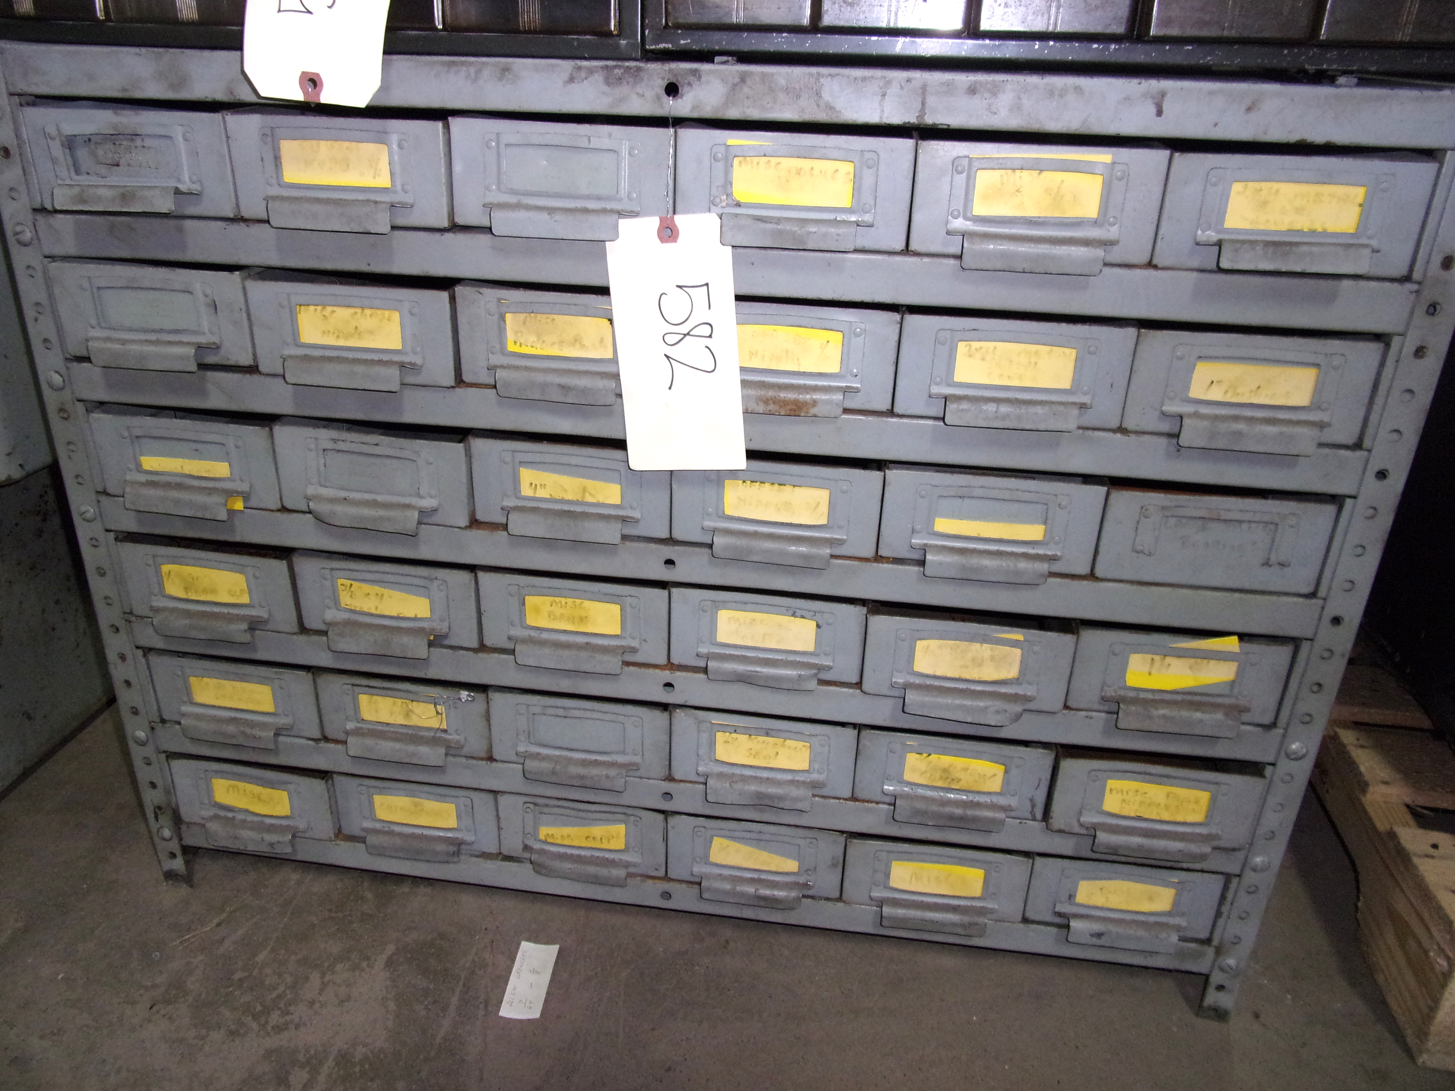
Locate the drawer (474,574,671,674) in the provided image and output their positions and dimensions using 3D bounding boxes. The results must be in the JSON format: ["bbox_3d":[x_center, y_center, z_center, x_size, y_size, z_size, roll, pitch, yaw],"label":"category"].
[{"bbox_3d":[-0.097,0.005,0.858,0.142,0.065,0.290,5,24,6],"label":"drawer"}]

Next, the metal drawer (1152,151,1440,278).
[{"bbox_3d":[0.348,-0.253,0.722,0.143,0.067,0.338,5,24,6],"label":"metal drawer"}]

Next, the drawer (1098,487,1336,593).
[{"bbox_3d":[0.334,-0.057,0.780,0.141,0.064,0.275,5,24,6],"label":"drawer"}]

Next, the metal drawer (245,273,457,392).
[{"bbox_3d":[-0.232,-0.193,0.795,0.140,0.066,0.309,5,24,6],"label":"metal drawer"}]

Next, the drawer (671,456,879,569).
[{"bbox_3d":[0.054,-0.088,0.831,0.143,0.067,0.338,5,24,6],"label":"drawer"}]

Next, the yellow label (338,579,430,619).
[{"bbox_3d":[-0.259,0.041,0.762,0.073,0.026,0.002,5,24,6],"label":"yellow label"}]

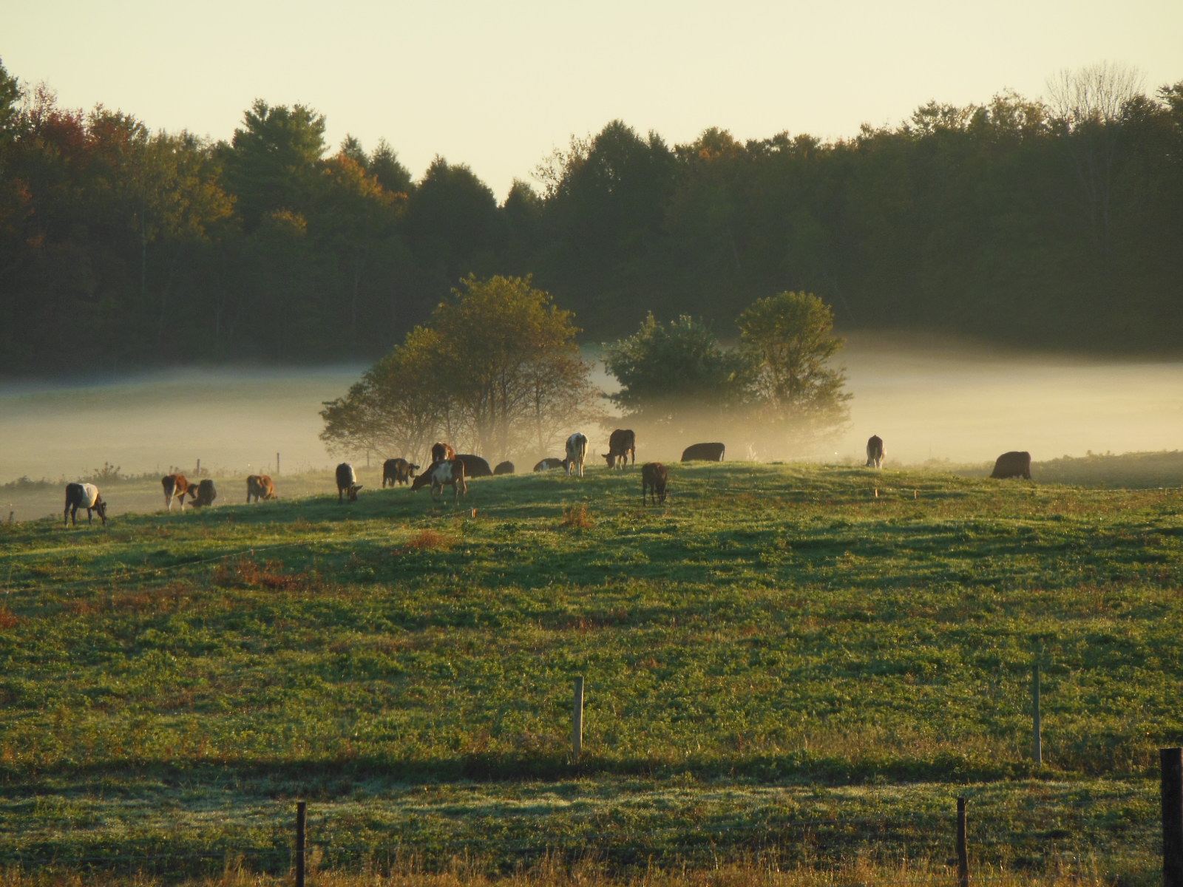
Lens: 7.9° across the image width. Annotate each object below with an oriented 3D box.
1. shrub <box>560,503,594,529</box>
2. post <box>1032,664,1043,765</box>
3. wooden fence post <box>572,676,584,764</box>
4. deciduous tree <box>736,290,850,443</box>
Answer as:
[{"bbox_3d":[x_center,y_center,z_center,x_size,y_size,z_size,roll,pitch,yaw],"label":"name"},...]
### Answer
[{"bbox_3d":[-0.382,1.936,228.000,0.890,0.690,0.800,0,1,0],"label":"shrub"},{"bbox_3d":[5.741,3.492,110.000,0.110,1.310,0.110,0,1,0],"label":"post"},{"bbox_3d":[-0.167,3.558,110.000,0.120,1.130,0.120,0,1,0],"label":"wooden fence post"},{"bbox_3d":[9.218,-3.396,390.000,5.200,7.200,5.200,0,1,0],"label":"deciduous tree"}]

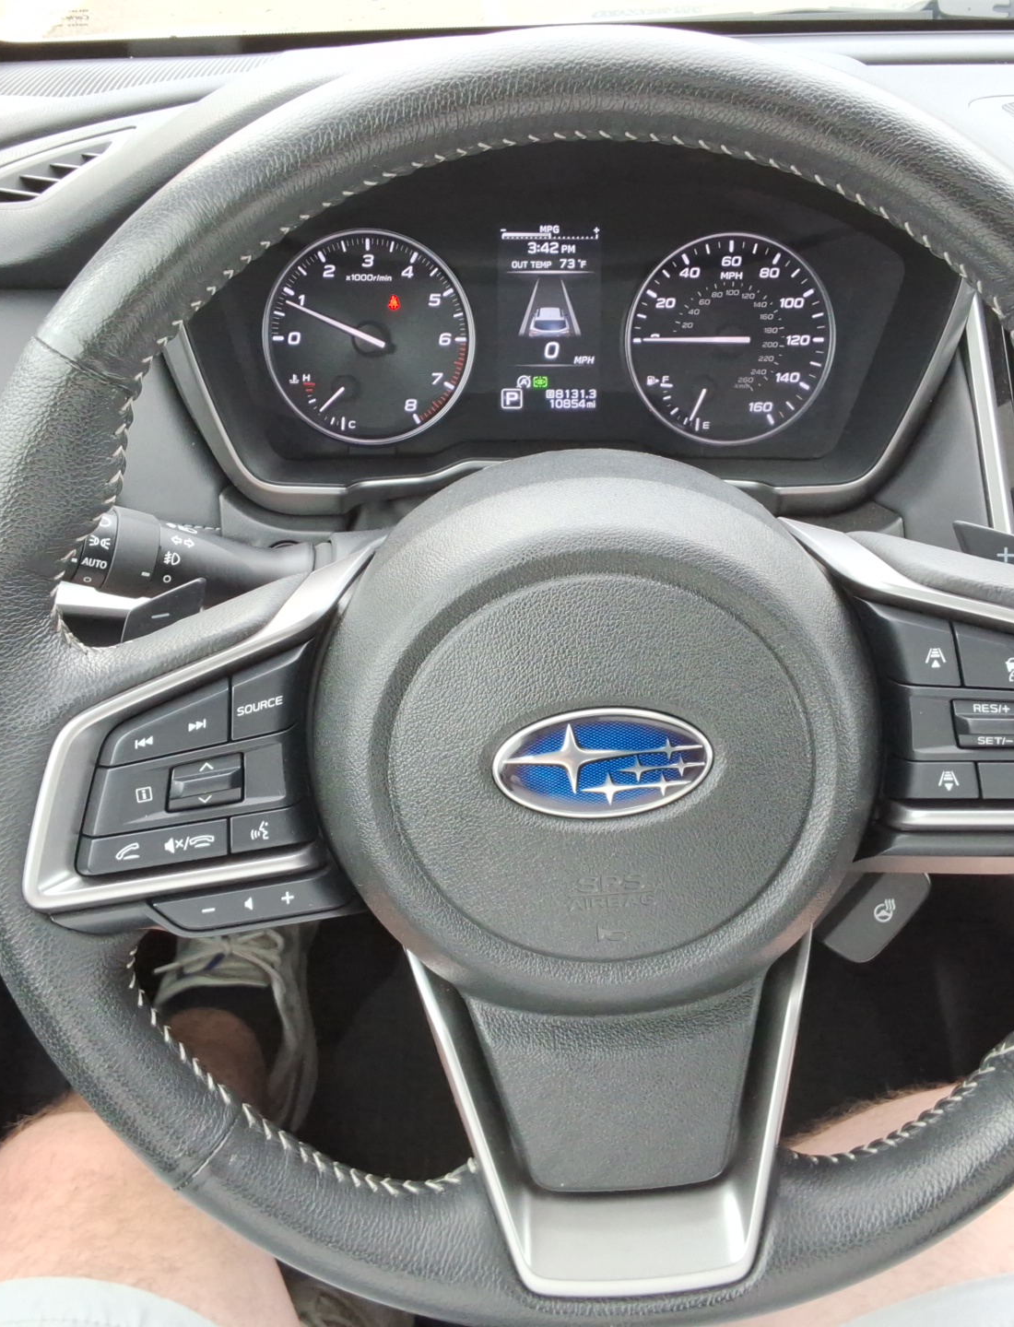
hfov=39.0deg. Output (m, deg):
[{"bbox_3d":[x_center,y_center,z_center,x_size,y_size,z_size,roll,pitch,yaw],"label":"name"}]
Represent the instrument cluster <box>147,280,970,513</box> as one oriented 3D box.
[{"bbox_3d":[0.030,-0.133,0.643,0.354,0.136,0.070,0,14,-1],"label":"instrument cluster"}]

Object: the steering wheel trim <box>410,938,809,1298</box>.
[{"bbox_3d":[0.034,0.136,0.429,0.117,0.114,0.035,-4,9,2],"label":"steering wheel trim"}]

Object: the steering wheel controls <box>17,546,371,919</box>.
[{"bbox_3d":[-0.088,0.019,0.409,0.112,0.101,0.035,-4,9,2],"label":"steering wheel controls"}]

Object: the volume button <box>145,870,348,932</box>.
[{"bbox_3d":[-0.074,0.071,0.421,0.059,0.010,0.013,-9,9,2],"label":"volume button"}]

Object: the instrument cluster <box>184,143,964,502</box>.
[{"bbox_3d":[0.031,-0.149,0.639,0.349,0.156,0.055,0,14,-1],"label":"instrument cluster"}]

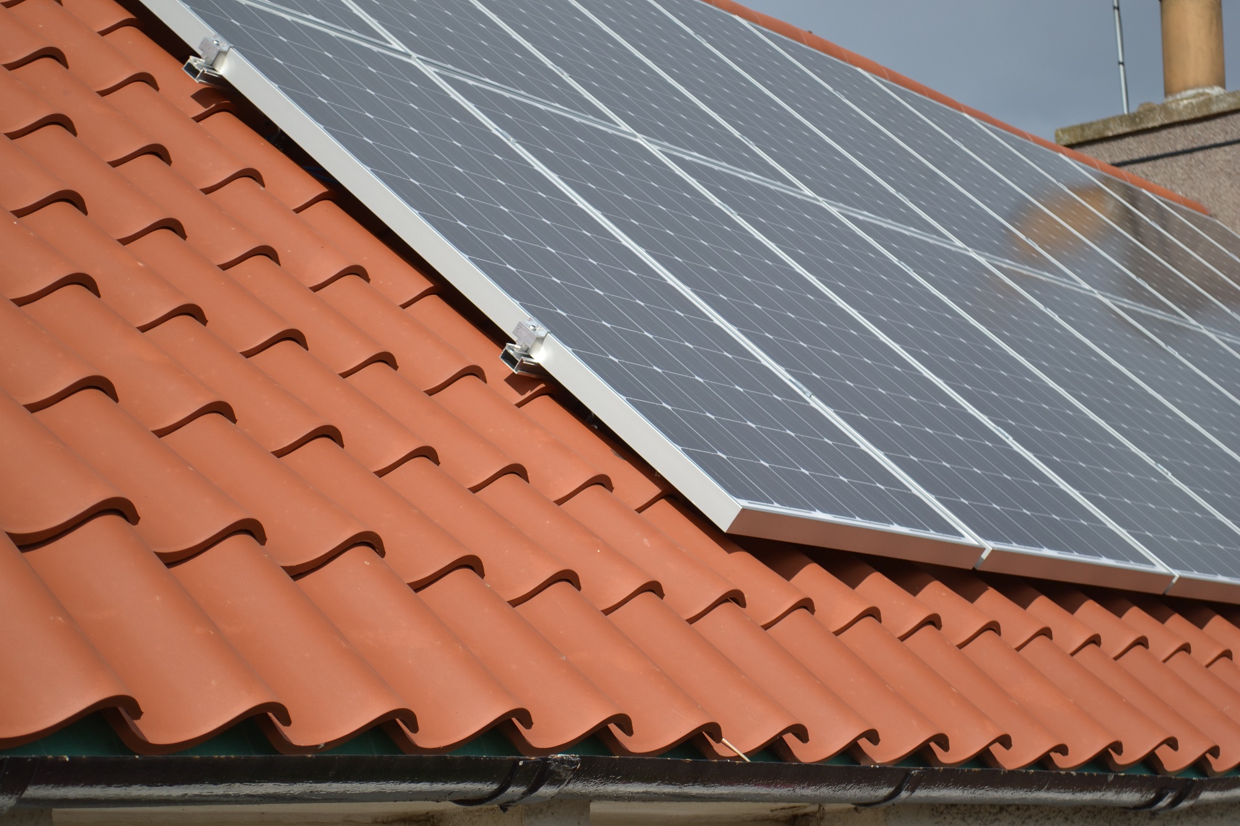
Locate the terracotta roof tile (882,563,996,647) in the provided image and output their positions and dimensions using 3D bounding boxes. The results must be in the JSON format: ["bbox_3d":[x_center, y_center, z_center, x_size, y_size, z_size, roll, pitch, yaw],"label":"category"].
[{"bbox_3d":[0.446,0.281,4.801,0.370,0.072,0.258,36,13,31],"label":"terracotta roof tile"}]

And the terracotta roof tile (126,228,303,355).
[{"bbox_3d":[-0.648,-0.189,4.028,0.370,0.072,0.258,36,13,31],"label":"terracotta roof tile"}]

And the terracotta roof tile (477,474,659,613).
[{"bbox_3d":[-0.126,0.151,3.752,0.335,0.073,0.248,38,14,31],"label":"terracotta roof tile"}]

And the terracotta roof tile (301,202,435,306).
[{"bbox_3d":[-0.489,-0.286,4.710,0.370,0.072,0.258,36,13,31],"label":"terracotta roof tile"}]

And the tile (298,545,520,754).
[{"bbox_3d":[-0.279,0.247,3.133,0.335,0.073,0.248,41,16,30],"label":"tile"}]

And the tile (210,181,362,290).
[{"bbox_3d":[-0.566,-0.294,4.278,0.335,0.073,0.248,38,14,31],"label":"tile"}]

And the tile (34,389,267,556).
[{"bbox_3d":[-0.574,0.051,3.068,0.335,0.073,0.248,35,13,32],"label":"tile"}]

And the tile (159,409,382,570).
[{"bbox_3d":[-0.459,0.076,3.238,0.335,0.073,0.248,35,13,32],"label":"tile"}]

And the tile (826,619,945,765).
[{"bbox_3d":[0.283,0.388,4.126,0.370,0.072,0.258,39,15,31],"label":"tile"}]

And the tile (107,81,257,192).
[{"bbox_3d":[-0.794,-0.475,4.691,0.370,0.072,0.258,36,13,31],"label":"tile"}]

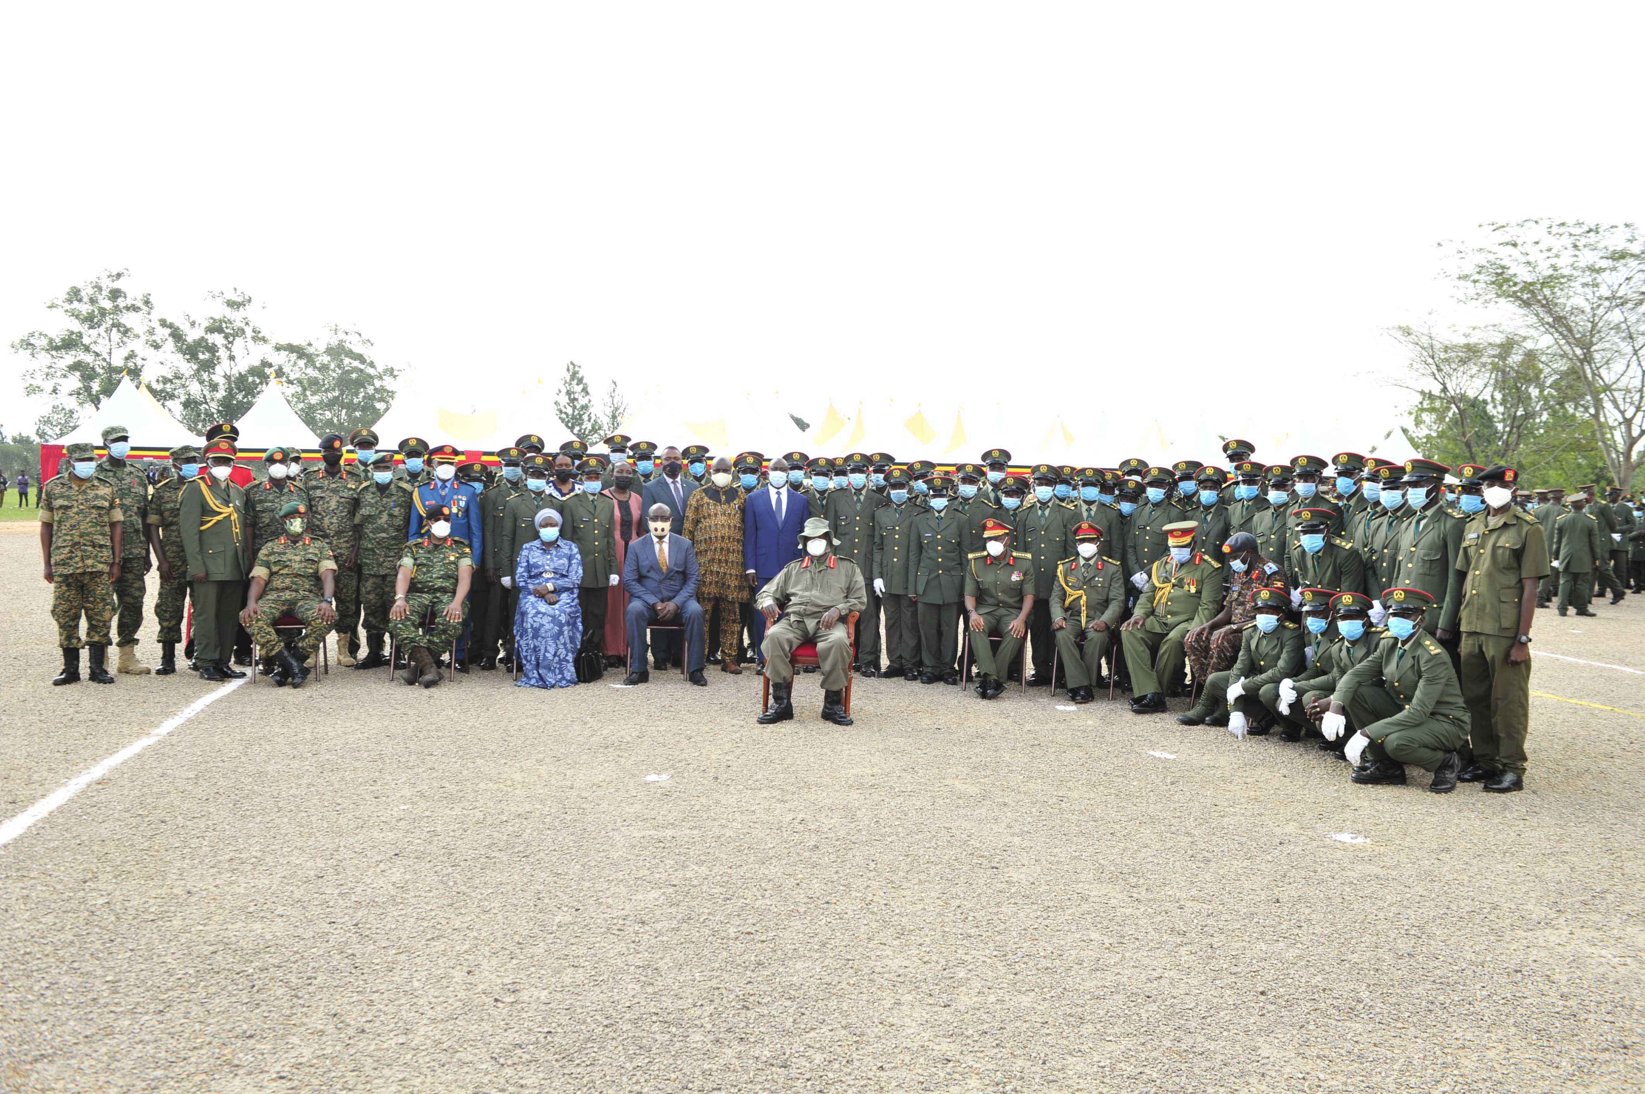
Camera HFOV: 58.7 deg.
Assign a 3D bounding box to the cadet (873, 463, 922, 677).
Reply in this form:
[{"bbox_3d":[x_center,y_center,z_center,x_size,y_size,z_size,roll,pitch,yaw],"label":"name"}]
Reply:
[{"bbox_3d":[0.631,0.208,12.270,0.470,1.754,0.310,1,2,3],"label":"cadet"}]

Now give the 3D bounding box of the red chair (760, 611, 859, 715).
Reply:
[{"bbox_3d":[-0.081,0.629,10.250,0.660,1.000,0.660,2,2,8],"label":"red chair"}]

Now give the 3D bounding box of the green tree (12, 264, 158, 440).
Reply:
[{"bbox_3d":[-40.235,-8.666,79.768,7.600,12.805,7.400,0,2,-27],"label":"green tree"}]

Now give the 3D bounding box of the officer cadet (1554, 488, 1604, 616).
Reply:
[{"bbox_3d":[11.026,0.099,21.400,0.620,1.780,0.360,3,3,35],"label":"officer cadet"}]

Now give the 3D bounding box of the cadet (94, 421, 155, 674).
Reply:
[{"bbox_3d":[-5.382,0.021,11.220,0.520,1.870,0.360,0,3,-40],"label":"cadet"}]

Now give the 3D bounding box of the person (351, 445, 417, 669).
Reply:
[{"bbox_3d":[-3.643,0.108,12.094,0.510,1.779,0.330,1,2,-6],"label":"person"}]

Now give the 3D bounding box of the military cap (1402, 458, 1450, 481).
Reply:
[{"bbox_3d":[3.576,-0.452,8.650,0.280,0.140,0.255,0,3,-24],"label":"military cap"}]

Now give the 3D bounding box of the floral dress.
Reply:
[{"bbox_3d":[-2.142,0.492,11.408,0.520,1.128,0.700,1,2,-3],"label":"floral dress"}]

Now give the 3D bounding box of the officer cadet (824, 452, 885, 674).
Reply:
[{"bbox_3d":[0.274,0.147,12.231,0.510,1.864,0.320,1,2,0],"label":"officer cadet"}]

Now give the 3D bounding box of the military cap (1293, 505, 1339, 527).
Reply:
[{"bbox_3d":[3.103,-0.186,9.200,0.255,0.145,0.280,3,3,36],"label":"military cap"}]

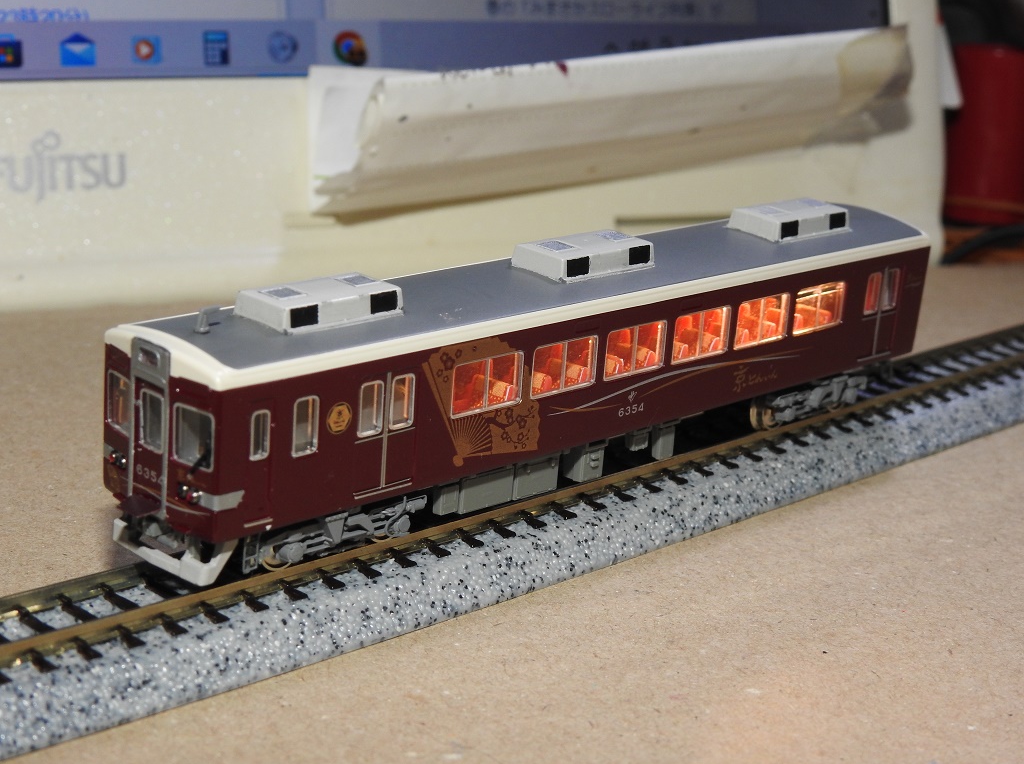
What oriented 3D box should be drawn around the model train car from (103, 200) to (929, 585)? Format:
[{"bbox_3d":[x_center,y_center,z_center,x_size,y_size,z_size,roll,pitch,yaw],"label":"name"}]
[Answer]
[{"bbox_3d":[0.007,-0.003,0.251,0.019,0.029,0.125,19,23,42],"label":"model train car"}]

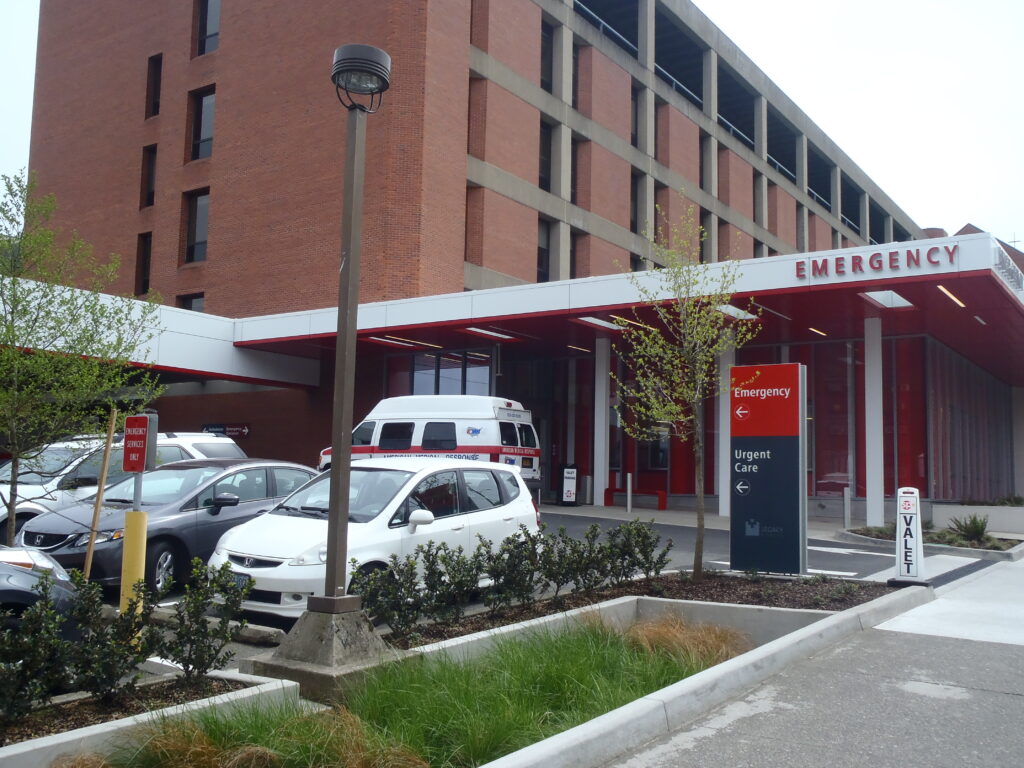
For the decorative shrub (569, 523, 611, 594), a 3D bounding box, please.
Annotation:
[{"bbox_3d":[0.840,1.880,10.900,0.460,0.770,0.480,1,-6,0],"label":"decorative shrub"}]

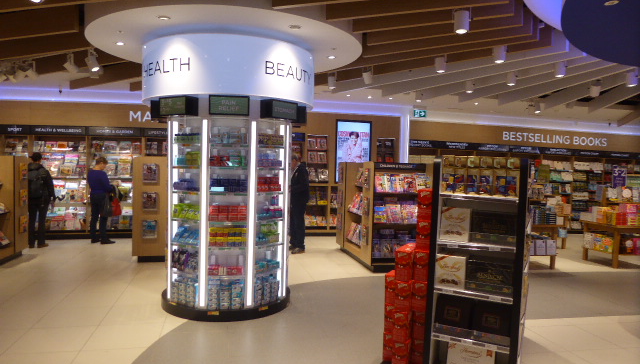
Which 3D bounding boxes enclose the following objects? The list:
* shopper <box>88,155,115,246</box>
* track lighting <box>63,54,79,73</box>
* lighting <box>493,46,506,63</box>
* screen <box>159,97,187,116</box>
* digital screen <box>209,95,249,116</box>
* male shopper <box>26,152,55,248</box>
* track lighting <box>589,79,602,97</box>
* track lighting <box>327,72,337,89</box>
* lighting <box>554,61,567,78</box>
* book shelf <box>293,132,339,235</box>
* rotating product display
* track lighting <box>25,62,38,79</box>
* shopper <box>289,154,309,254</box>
[{"bbox_3d":[-4.260,0.350,8.990,0.480,1.680,0.500,1,2,-21],"label":"shopper"},{"bbox_3d":[-3.118,-1.489,5.784,0.160,0.235,0.170,3,2,37],"label":"track lighting"},{"bbox_3d":[1.876,-1.326,4.822,0.115,0.184,0.120,1,2,-12],"label":"lighting"},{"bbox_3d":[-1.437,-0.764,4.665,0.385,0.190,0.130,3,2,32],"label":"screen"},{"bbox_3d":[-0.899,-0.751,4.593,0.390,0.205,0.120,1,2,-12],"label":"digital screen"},{"bbox_3d":[-4.926,0.297,8.206,0.500,1.690,0.360,1,2,-12],"label":"male shopper"},{"bbox_3d":[3.815,-1.294,6.393,0.120,0.245,0.125,1,2,-12],"label":"track lighting"},{"bbox_3d":[0.159,-1.397,6.379,0.125,0.205,0.125,1,2,-13],"label":"track lighting"},{"bbox_3d":[2.740,-1.282,5.265,0.125,0.195,0.125,1,2,-13],"label":"lighting"},{"bbox_3d":[-0.137,0.058,10.473,1.120,2.306,0.380,1,2,-12],"label":"book shelf"},{"bbox_3d":[-1.049,0.348,5.383,1.460,2.090,1.460,1,2,-13],"label":"rotating product display"},{"bbox_3d":[-4.021,-1.559,6.449,0.130,0.256,0.170,3,3,25],"label":"track lighting"},{"bbox_3d":[-0.392,0.387,8.429,0.340,1.800,0.480,1,3,-24],"label":"shopper"}]

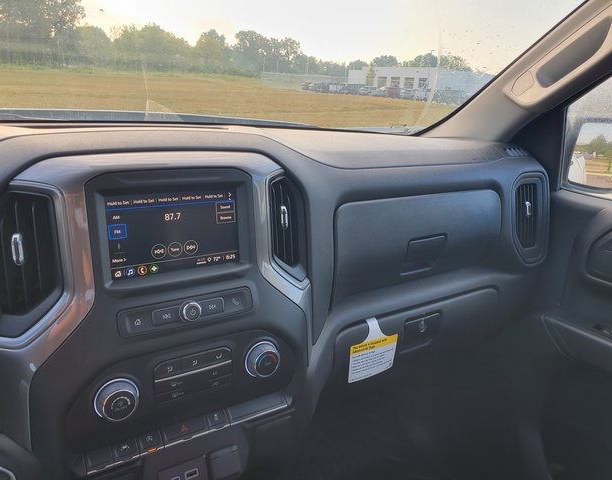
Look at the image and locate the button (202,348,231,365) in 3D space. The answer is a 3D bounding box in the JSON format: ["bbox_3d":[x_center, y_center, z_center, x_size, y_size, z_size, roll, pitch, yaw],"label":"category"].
[{"bbox_3d":[-0.105,0.139,0.576,0.033,0.018,0.008,-7,14,-33],"label":"button"}]

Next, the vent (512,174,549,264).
[{"bbox_3d":[0.439,-0.043,0.960,0.097,0.172,0.035,-3,7,-23],"label":"vent"}]

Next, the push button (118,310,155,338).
[{"bbox_3d":[-0.185,0.089,0.522,0.036,0.019,0.008,-7,4,-33],"label":"push button"}]

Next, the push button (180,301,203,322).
[{"bbox_3d":[-0.133,0.084,0.561,0.022,0.022,0.012,-7,6,-33],"label":"push button"}]

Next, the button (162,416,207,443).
[{"bbox_3d":[-0.146,0.231,0.582,0.050,0.012,0.018,-7,62,-33],"label":"button"}]

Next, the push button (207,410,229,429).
[{"bbox_3d":[-0.111,0.222,0.595,0.027,0.018,0.008,-7,-20,-33],"label":"push button"}]

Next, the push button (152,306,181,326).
[{"bbox_3d":[-0.157,0.085,0.540,0.031,0.018,0.008,-7,4,-33],"label":"push button"}]

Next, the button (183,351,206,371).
[{"bbox_3d":[-0.134,0.146,0.572,0.030,0.018,0.008,-7,9,-33],"label":"button"}]

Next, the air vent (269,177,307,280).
[{"bbox_3d":[-0.029,-0.011,0.661,0.060,0.142,0.035,-7,9,-33],"label":"air vent"}]

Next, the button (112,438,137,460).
[{"bbox_3d":[-0.202,0.234,0.534,0.026,0.017,0.008,-7,-20,-33],"label":"button"}]

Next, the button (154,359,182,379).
[{"bbox_3d":[-0.156,0.145,0.543,0.030,0.019,0.008,-7,14,-33],"label":"button"}]

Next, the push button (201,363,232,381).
[{"bbox_3d":[-0.112,0.161,0.588,0.042,0.013,0.008,-7,9,-33],"label":"push button"}]

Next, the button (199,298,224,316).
[{"bbox_3d":[-0.112,0.080,0.570,0.031,0.017,0.008,-7,4,-33],"label":"button"}]

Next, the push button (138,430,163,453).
[{"bbox_3d":[-0.179,0.232,0.549,0.026,0.017,0.008,-7,-20,-33],"label":"push button"}]

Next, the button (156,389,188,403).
[{"bbox_3d":[-0.155,0.182,0.561,0.039,0.011,0.008,-7,9,-33],"label":"button"}]

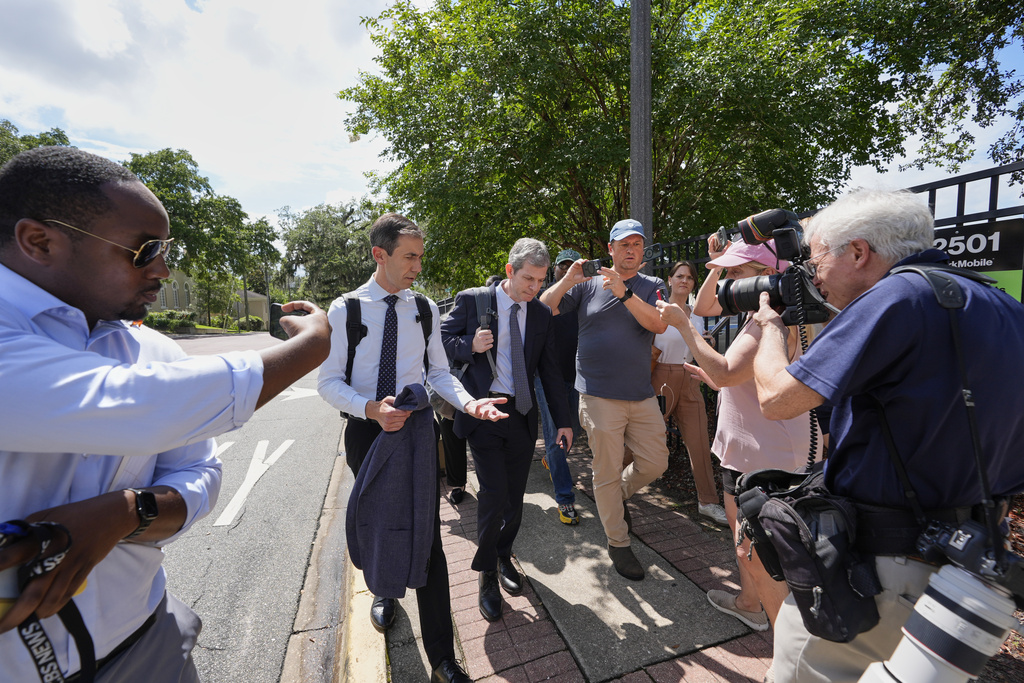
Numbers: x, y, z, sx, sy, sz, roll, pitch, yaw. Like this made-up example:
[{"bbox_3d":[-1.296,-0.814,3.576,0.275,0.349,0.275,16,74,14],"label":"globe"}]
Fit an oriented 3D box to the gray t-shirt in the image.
[{"bbox_3d":[0.525,-0.020,2.430,0.570,0.710,0.380,-2,4,-5],"label":"gray t-shirt"}]

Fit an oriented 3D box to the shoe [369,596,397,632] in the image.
[{"bbox_3d":[-0.590,1.210,2.130,0.112,0.120,0.300,-2,4,-11],"label":"shoe"}]

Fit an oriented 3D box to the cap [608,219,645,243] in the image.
[{"bbox_3d":[0.580,-0.560,2.320,0.178,0.130,0.265,-2,7,-4],"label":"cap"}]

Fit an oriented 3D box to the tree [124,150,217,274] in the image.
[{"bbox_3d":[-23.800,-6.400,32.000,6.800,12.000,6.800,-4,5,-37],"label":"tree"}]

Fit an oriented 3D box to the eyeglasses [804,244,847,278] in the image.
[{"bbox_3d":[0.775,-0.192,1.050,0.140,0.045,0.145,-2,-15,-38],"label":"eyeglasses"}]

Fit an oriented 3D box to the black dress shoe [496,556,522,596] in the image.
[{"bbox_3d":[-0.020,1.180,2.400,0.110,0.120,0.300,-2,4,-12],"label":"black dress shoe"}]

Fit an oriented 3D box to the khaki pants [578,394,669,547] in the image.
[{"bbox_3d":[0.620,0.650,2.560,0.450,0.930,0.480,-2,4,-9],"label":"khaki pants"}]

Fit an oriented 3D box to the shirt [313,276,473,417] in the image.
[{"bbox_3d":[-0.475,0.030,1.860,0.610,0.600,0.420,-2,4,-15],"label":"shirt"}]

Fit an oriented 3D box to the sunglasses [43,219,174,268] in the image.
[{"bbox_3d":[-0.625,-0.159,0.710,0.140,0.050,0.140,18,10,-20],"label":"sunglasses"}]

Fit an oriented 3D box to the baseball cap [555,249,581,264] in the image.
[{"bbox_3d":[0.378,-0.552,3.000,0.180,0.125,0.260,-1,5,4],"label":"baseball cap"}]

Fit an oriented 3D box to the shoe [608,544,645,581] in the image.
[{"bbox_3d":[0.607,1.155,2.480,0.115,0.135,0.300,-3,4,-17],"label":"shoe"}]

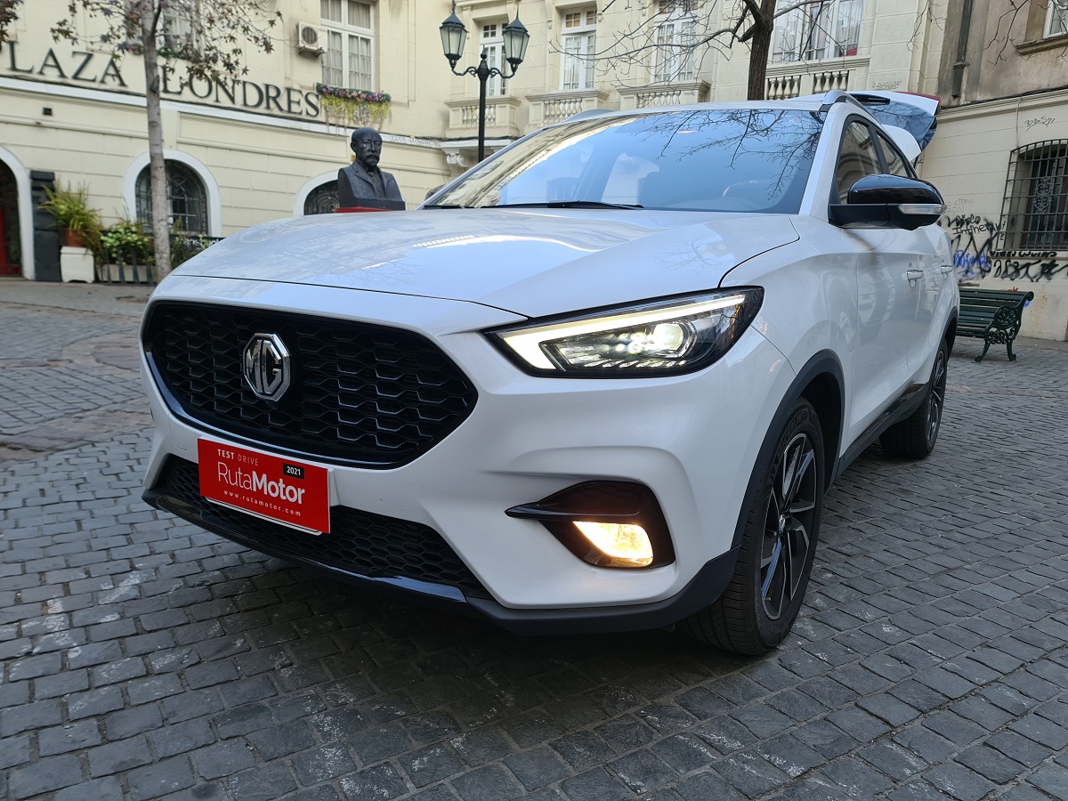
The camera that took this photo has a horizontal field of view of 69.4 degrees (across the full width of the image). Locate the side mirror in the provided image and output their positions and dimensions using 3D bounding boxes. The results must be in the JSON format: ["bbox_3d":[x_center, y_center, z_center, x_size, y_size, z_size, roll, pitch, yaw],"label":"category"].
[{"bbox_3d":[1.019,-0.562,2.191,0.280,0.165,0.200,10,12,33],"label":"side mirror"}]

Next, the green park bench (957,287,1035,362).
[{"bbox_3d":[5.292,-1.027,9.855,0.800,0.830,1.600,-2,12,-23],"label":"green park bench"}]

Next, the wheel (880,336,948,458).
[{"bbox_3d":[1.988,-0.028,4.031,0.220,0.646,0.646,10,12,33],"label":"wheel"}]

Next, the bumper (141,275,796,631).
[{"bbox_3d":[-0.392,0.043,1.842,1.790,0.660,0.620,10,12,33],"label":"bumper"}]

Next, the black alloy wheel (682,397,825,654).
[{"bbox_3d":[0.537,0.288,1.916,0.220,0.646,0.646,9,12,31],"label":"black alloy wheel"}]

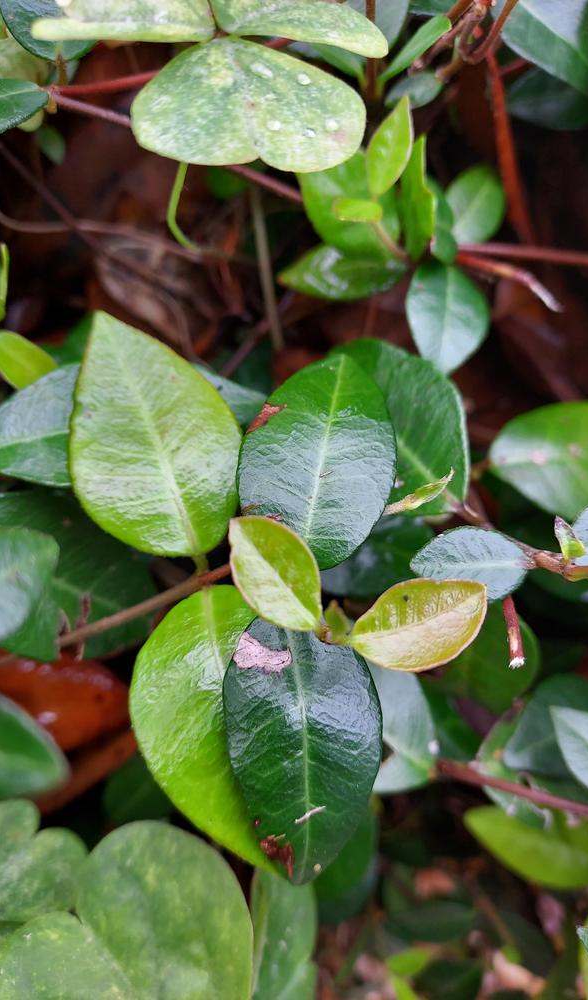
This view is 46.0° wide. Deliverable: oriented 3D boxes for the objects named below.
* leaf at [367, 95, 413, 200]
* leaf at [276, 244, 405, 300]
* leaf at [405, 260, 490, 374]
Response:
[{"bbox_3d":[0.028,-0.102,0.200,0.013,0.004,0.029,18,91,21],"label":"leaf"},{"bbox_3d":[0.017,-0.077,0.235,0.043,0.009,0.026,-9,63,-3],"label":"leaf"},{"bbox_3d":[0.052,-0.062,0.236,0.028,0.009,0.038,-1,90,0],"label":"leaf"}]

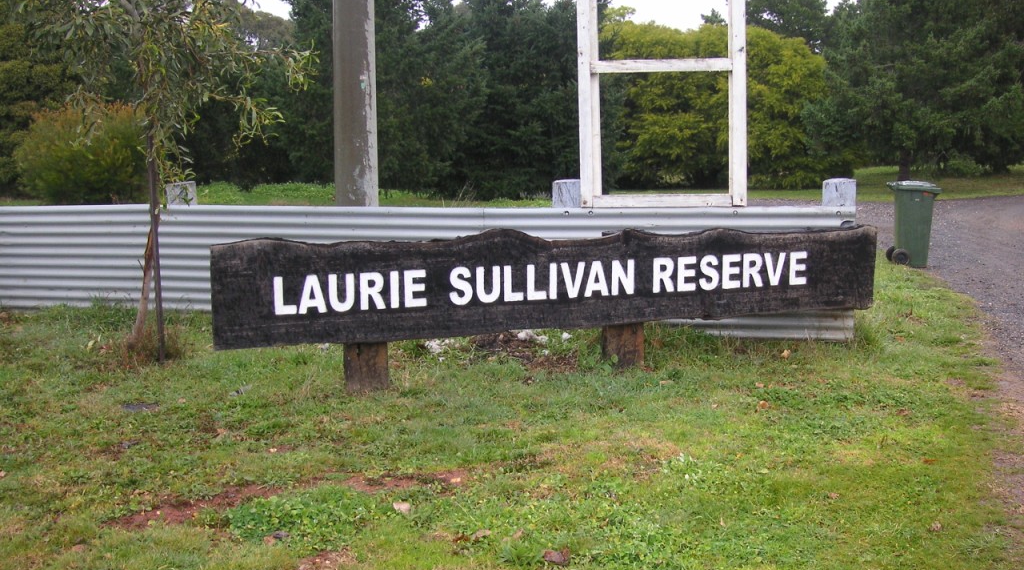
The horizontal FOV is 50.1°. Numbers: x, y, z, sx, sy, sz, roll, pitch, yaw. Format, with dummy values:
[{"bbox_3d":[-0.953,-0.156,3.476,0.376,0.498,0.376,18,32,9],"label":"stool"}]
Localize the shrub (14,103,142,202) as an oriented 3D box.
[{"bbox_3d":[-7.885,-2.348,20.000,2.250,2.000,2.100,0,7,0],"label":"shrub"}]

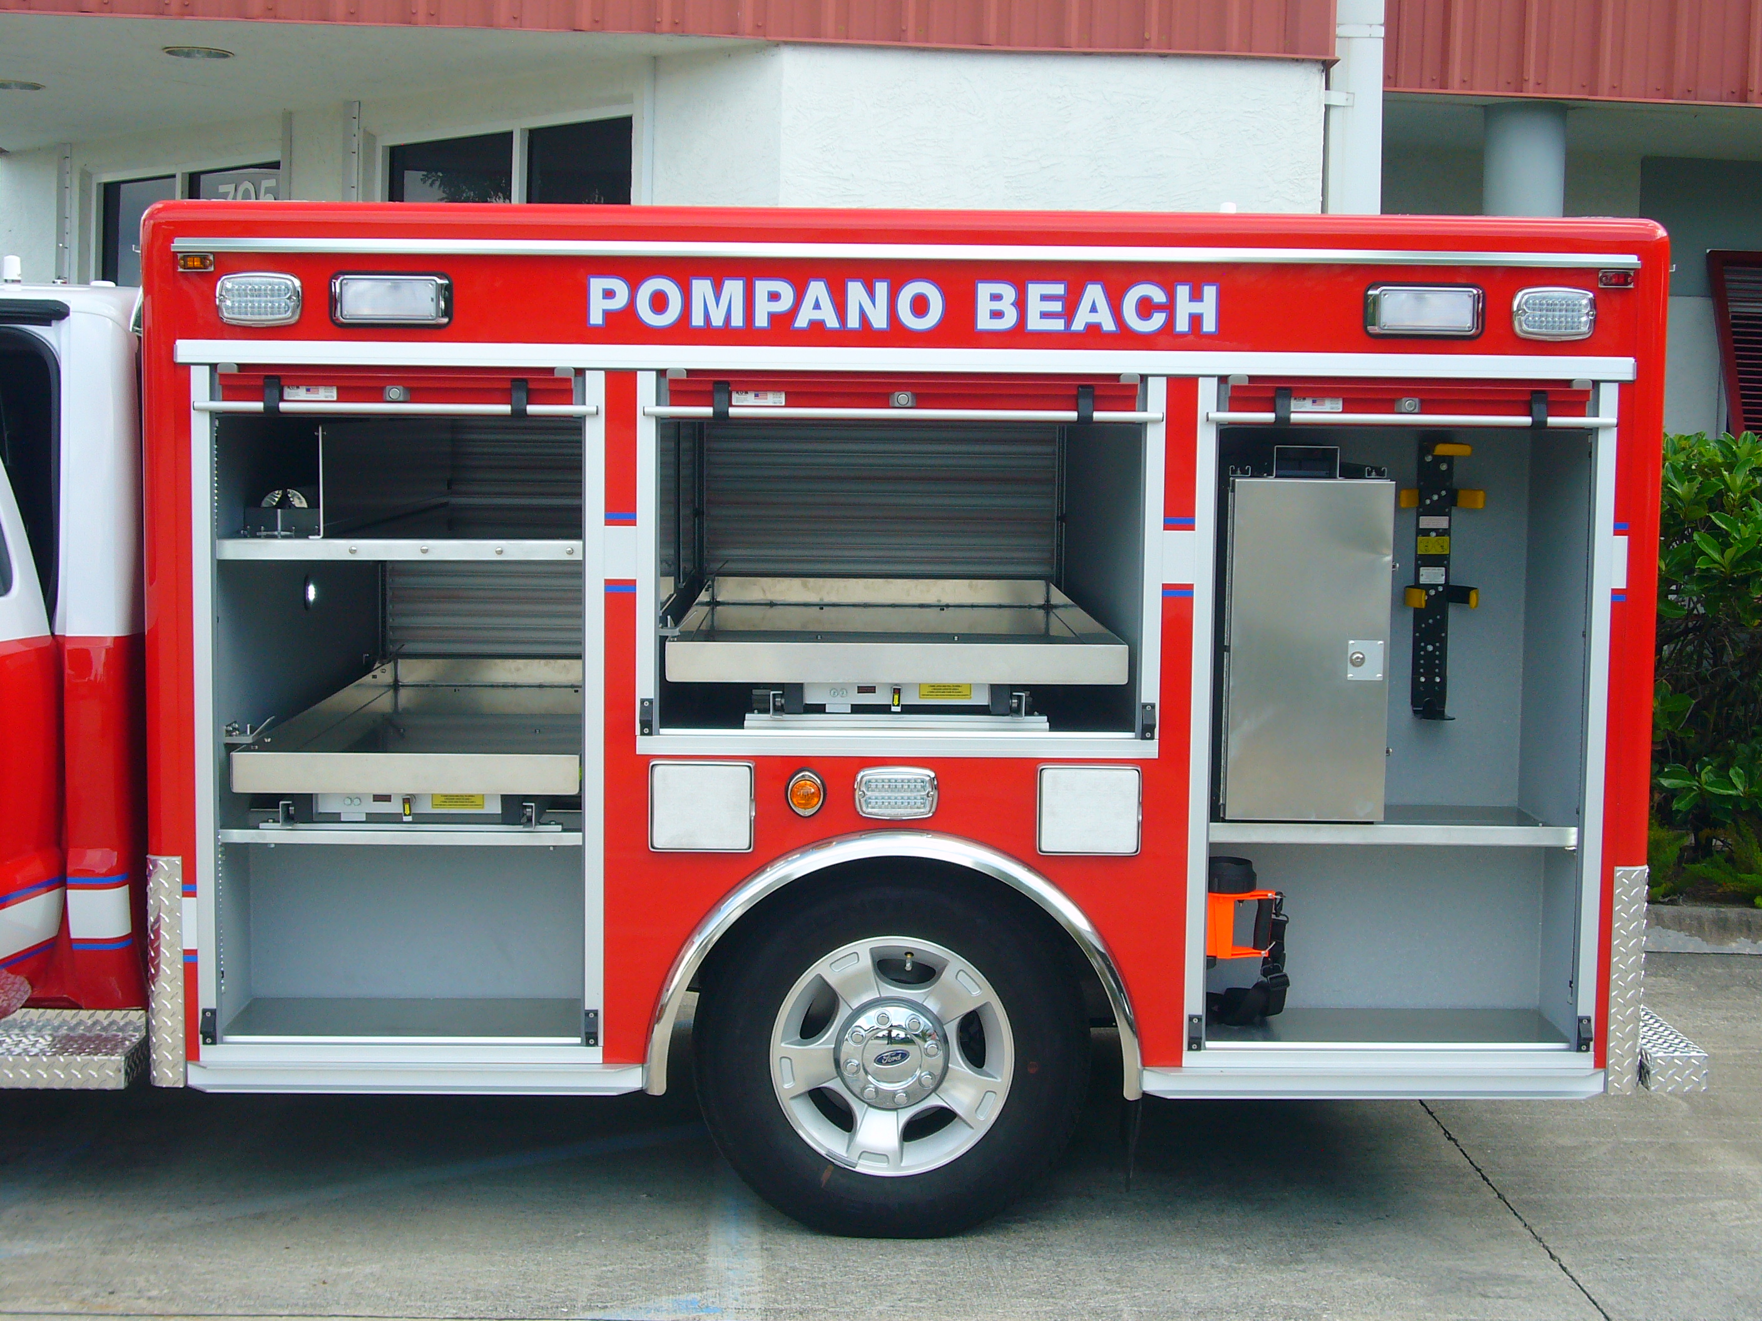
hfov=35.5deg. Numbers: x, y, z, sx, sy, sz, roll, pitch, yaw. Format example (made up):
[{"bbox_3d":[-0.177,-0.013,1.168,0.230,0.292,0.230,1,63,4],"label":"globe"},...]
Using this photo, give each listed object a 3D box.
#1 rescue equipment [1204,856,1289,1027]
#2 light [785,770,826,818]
[{"bbox_3d":[0.770,0.599,5.864,0.200,0.370,0.140,1,5,-1],"label":"rescue equipment"},{"bbox_3d":[-0.152,0.265,5.556,0.083,0.101,0.050,1,5,-1],"label":"light"}]

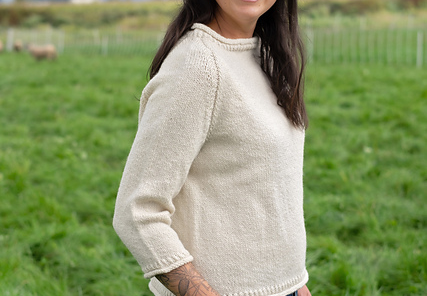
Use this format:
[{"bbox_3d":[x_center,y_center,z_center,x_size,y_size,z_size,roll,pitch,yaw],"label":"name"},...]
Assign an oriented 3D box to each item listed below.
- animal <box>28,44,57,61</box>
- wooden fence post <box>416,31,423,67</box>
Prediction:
[{"bbox_3d":[-4.809,-2.657,26.500,0.850,0.520,0.360,-1,9,-8],"label":"animal"},{"bbox_3d":[4.918,-2.328,22.500,0.110,0.950,0.110,0,9,0],"label":"wooden fence post"}]

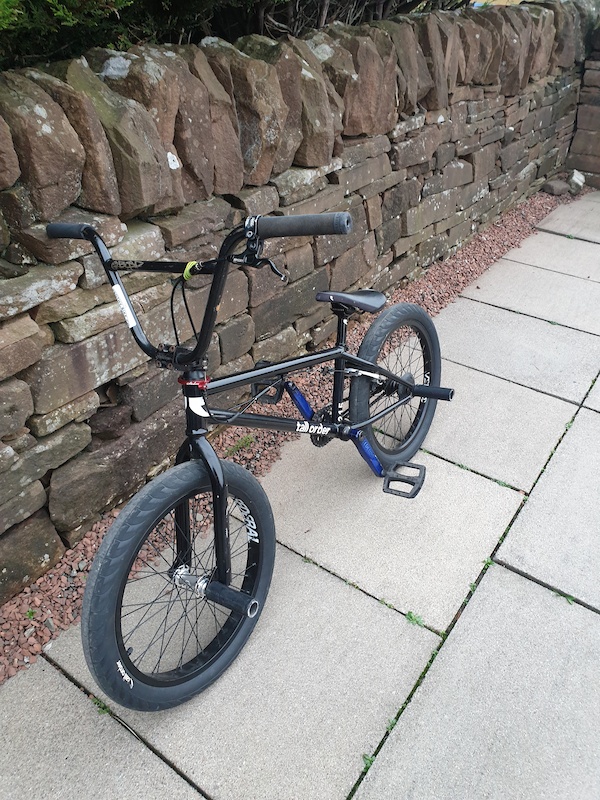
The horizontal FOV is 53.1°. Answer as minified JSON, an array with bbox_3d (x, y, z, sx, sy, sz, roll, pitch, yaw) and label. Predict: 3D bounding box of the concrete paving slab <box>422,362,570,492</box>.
[{"bbox_3d":[0.575,0.048,2.252,0.750,0.045,0.598,23,41,28],"label":"concrete paving slab"}]

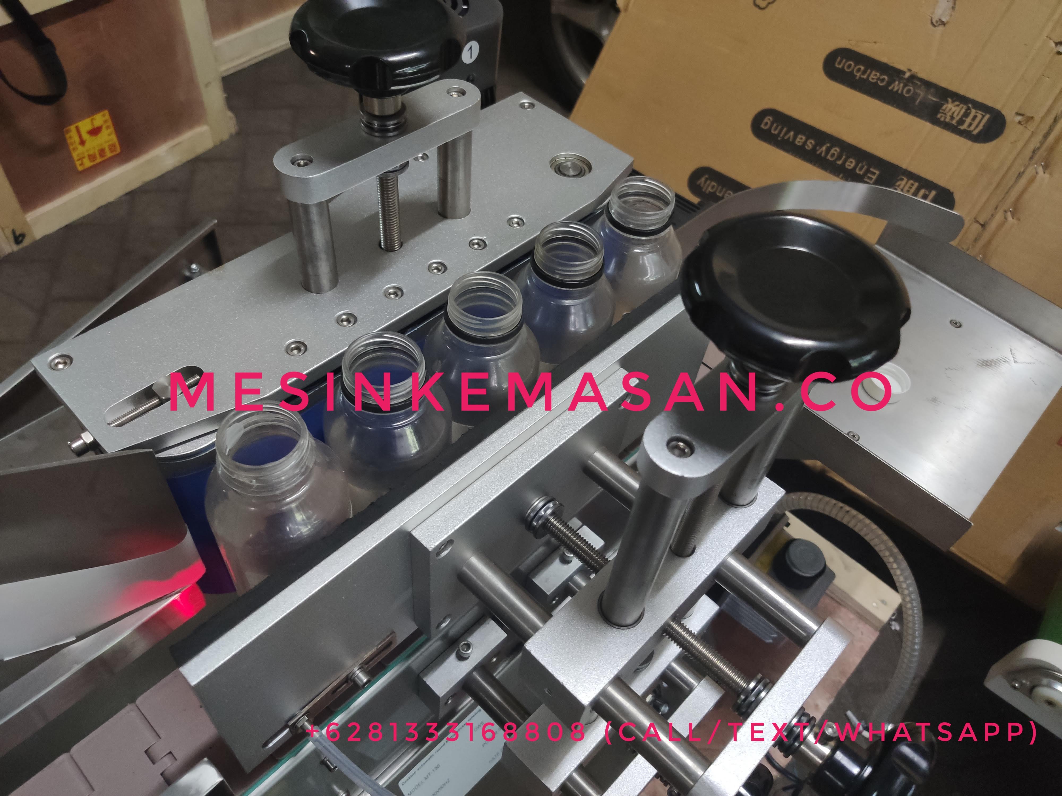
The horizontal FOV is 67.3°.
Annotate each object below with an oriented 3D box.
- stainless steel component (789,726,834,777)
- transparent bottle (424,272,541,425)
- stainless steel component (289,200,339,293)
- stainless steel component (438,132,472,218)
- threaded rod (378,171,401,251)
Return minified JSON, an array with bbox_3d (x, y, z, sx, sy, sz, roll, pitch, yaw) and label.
[{"bbox_3d":[0.133,0.168,0.379,0.012,0.020,0.020,39,57,23],"label":"stainless steel component"},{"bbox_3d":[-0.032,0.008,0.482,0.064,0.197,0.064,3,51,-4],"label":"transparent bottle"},{"bbox_3d":[-0.113,-0.084,0.414,0.020,0.062,0.020,3,50,-4],"label":"stainless steel component"},{"bbox_3d":[-0.044,-0.136,0.466,0.020,0.062,0.020,3,50,-4],"label":"stainless steel component"},{"bbox_3d":[-0.079,-0.106,0.444,0.012,0.052,0.012,3,50,-4],"label":"threaded rod"}]

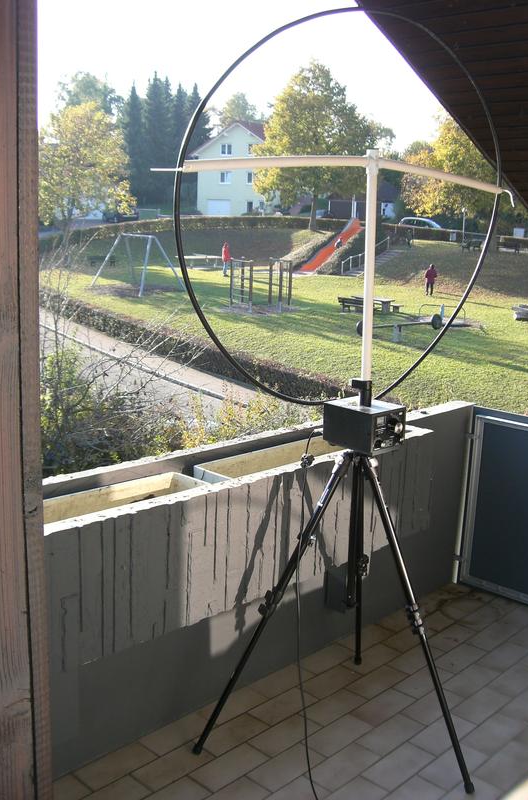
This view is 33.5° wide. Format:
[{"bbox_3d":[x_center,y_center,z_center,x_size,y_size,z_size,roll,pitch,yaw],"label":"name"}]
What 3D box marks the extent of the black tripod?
[{"bbox_3d":[0.291,0.617,3.023,0.904,1.000,0.751,4,12,10],"label":"black tripod"}]

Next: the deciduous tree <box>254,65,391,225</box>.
[{"bbox_3d":[3.930,-16.841,58.000,9.000,11.000,9.000,2,12,0],"label":"deciduous tree"}]

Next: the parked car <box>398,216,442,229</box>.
[{"bbox_3d":[11.770,-12.608,64.000,4.200,1.480,1.750,6,13,16],"label":"parked car"}]

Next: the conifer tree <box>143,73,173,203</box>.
[{"bbox_3d":[-12.127,-29.777,100.000,3.800,15.000,3.800,2,12,0],"label":"conifer tree"}]

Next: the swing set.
[{"bbox_3d":[-5.441,-5.971,37.986,2.700,2.360,4.400,-6,15,-35],"label":"swing set"}]

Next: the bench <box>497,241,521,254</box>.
[{"bbox_3d":[15.034,-9.359,54.000,1.600,0.820,0.650,7,13,20],"label":"bench"}]

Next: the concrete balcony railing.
[{"bbox_3d":[0.037,0.607,3.312,0.439,0.882,2.499,14,17,43],"label":"concrete balcony railing"}]

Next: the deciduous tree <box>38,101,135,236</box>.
[{"bbox_3d":[-11.406,-14.296,54.000,7.000,8.400,6.800,2,12,0],"label":"deciduous tree"}]

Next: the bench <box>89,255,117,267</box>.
[{"bbox_3d":[-9.011,-7.784,49.000,1.550,0.750,0.650,0,13,-11],"label":"bench"}]

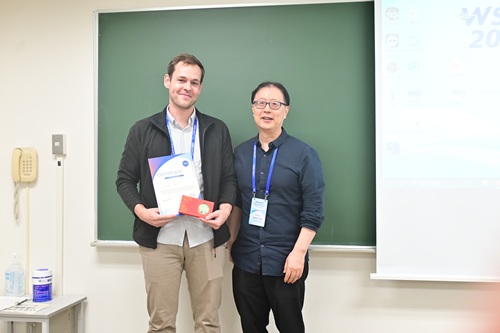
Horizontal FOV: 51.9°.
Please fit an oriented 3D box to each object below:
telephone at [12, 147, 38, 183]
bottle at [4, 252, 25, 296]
[{"bbox_3d":[-1.368,-0.010,3.130,0.143,0.210,0.075,0,-1,8],"label":"telephone"},{"bbox_3d":[-1.409,0.643,3.080,0.087,0.252,0.084,0,-1,-7],"label":"bottle"}]

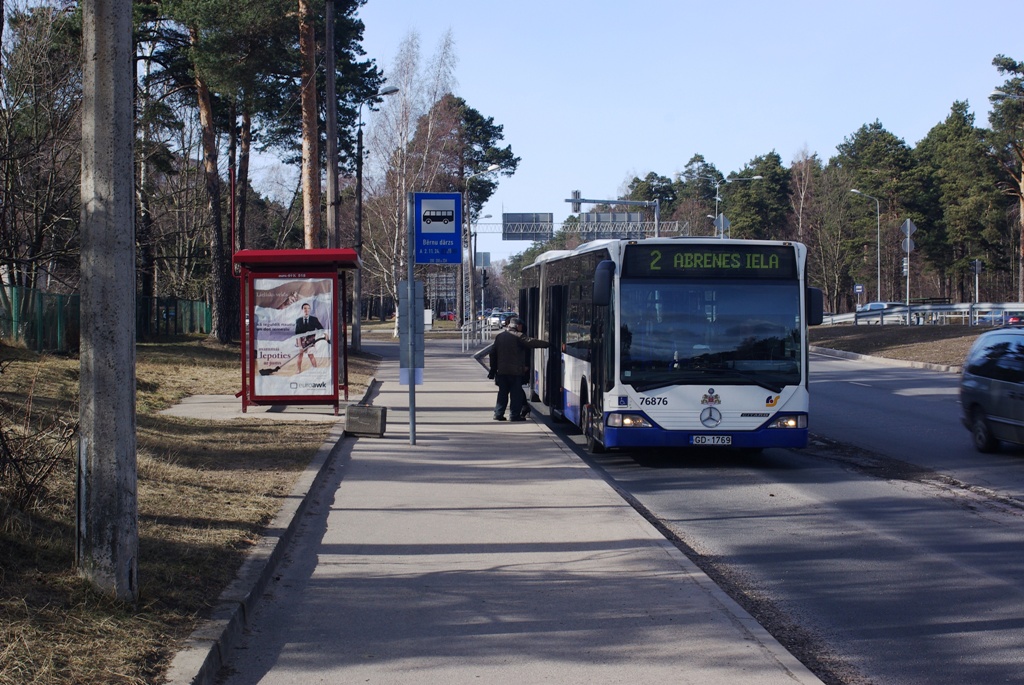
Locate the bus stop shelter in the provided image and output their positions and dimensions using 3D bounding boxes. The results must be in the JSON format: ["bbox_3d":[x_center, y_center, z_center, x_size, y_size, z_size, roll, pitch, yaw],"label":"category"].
[{"bbox_3d":[-3.286,-0.176,26.194,1.840,2.480,4.050,-1,1,-4],"label":"bus stop shelter"}]

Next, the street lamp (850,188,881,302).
[{"bbox_3d":[25.066,-6.043,117.000,2.250,9.550,0.300,-1,1,-14],"label":"street lamp"}]

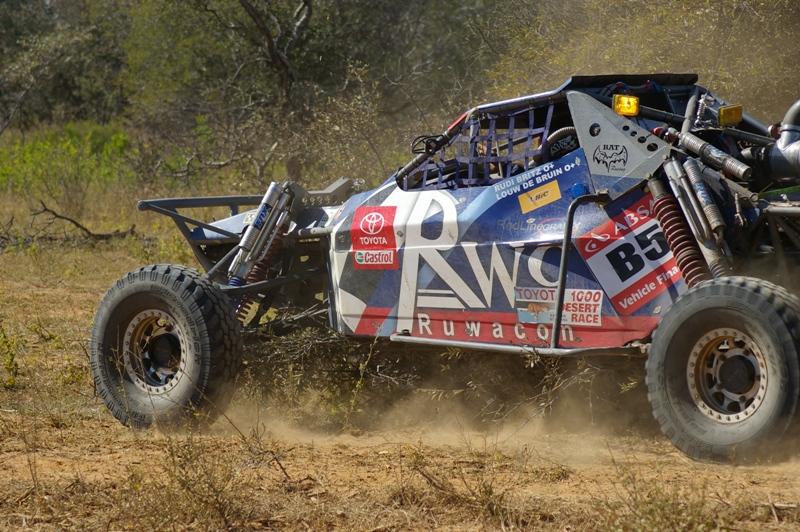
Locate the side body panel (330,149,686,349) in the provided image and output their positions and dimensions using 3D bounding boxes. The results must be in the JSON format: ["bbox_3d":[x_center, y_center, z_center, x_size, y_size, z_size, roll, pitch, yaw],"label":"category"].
[{"bbox_3d":[0.486,-0.091,18.622,1.920,0.890,0.280,1,3,38],"label":"side body panel"}]

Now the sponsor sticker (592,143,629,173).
[{"bbox_3d":[0.959,-0.490,18.209,0.195,0.125,0.008,1,-7,38],"label":"sponsor sticker"}]

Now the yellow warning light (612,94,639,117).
[{"bbox_3d":[1.036,-0.734,18.265,0.060,0.090,0.145,1,3,38],"label":"yellow warning light"}]

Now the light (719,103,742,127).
[{"bbox_3d":[1.565,-0.713,18.931,0.060,0.090,0.145,1,3,38],"label":"light"}]

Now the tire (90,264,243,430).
[{"bbox_3d":[-1.124,0.400,19.270,0.790,0.790,0.260,2,3,39],"label":"tire"}]

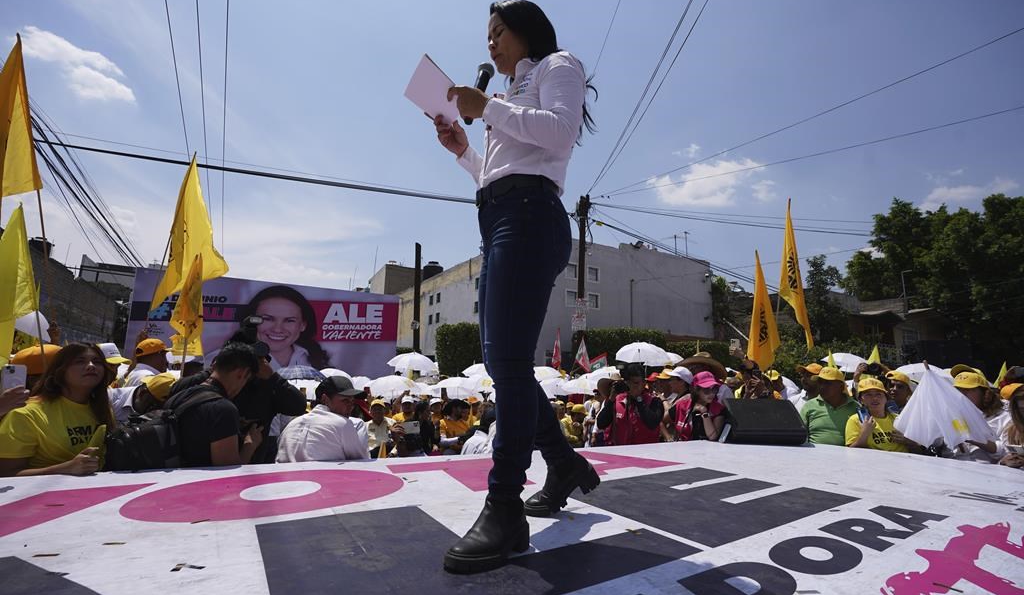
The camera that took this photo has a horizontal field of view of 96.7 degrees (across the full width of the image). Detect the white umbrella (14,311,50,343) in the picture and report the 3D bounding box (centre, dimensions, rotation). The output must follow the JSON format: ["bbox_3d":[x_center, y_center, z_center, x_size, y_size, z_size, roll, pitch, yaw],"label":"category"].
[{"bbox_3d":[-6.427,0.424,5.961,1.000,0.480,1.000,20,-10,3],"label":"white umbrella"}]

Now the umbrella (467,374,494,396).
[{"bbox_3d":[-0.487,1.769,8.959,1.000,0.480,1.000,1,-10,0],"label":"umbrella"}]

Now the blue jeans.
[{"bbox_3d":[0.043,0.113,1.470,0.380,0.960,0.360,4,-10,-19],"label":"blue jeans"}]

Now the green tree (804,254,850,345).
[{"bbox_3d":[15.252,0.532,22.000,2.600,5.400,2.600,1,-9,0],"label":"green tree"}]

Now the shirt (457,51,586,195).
[{"bbox_3d":[0.029,-0.531,1.412,0.410,0.480,0.450,6,-11,-25],"label":"shirt"}]

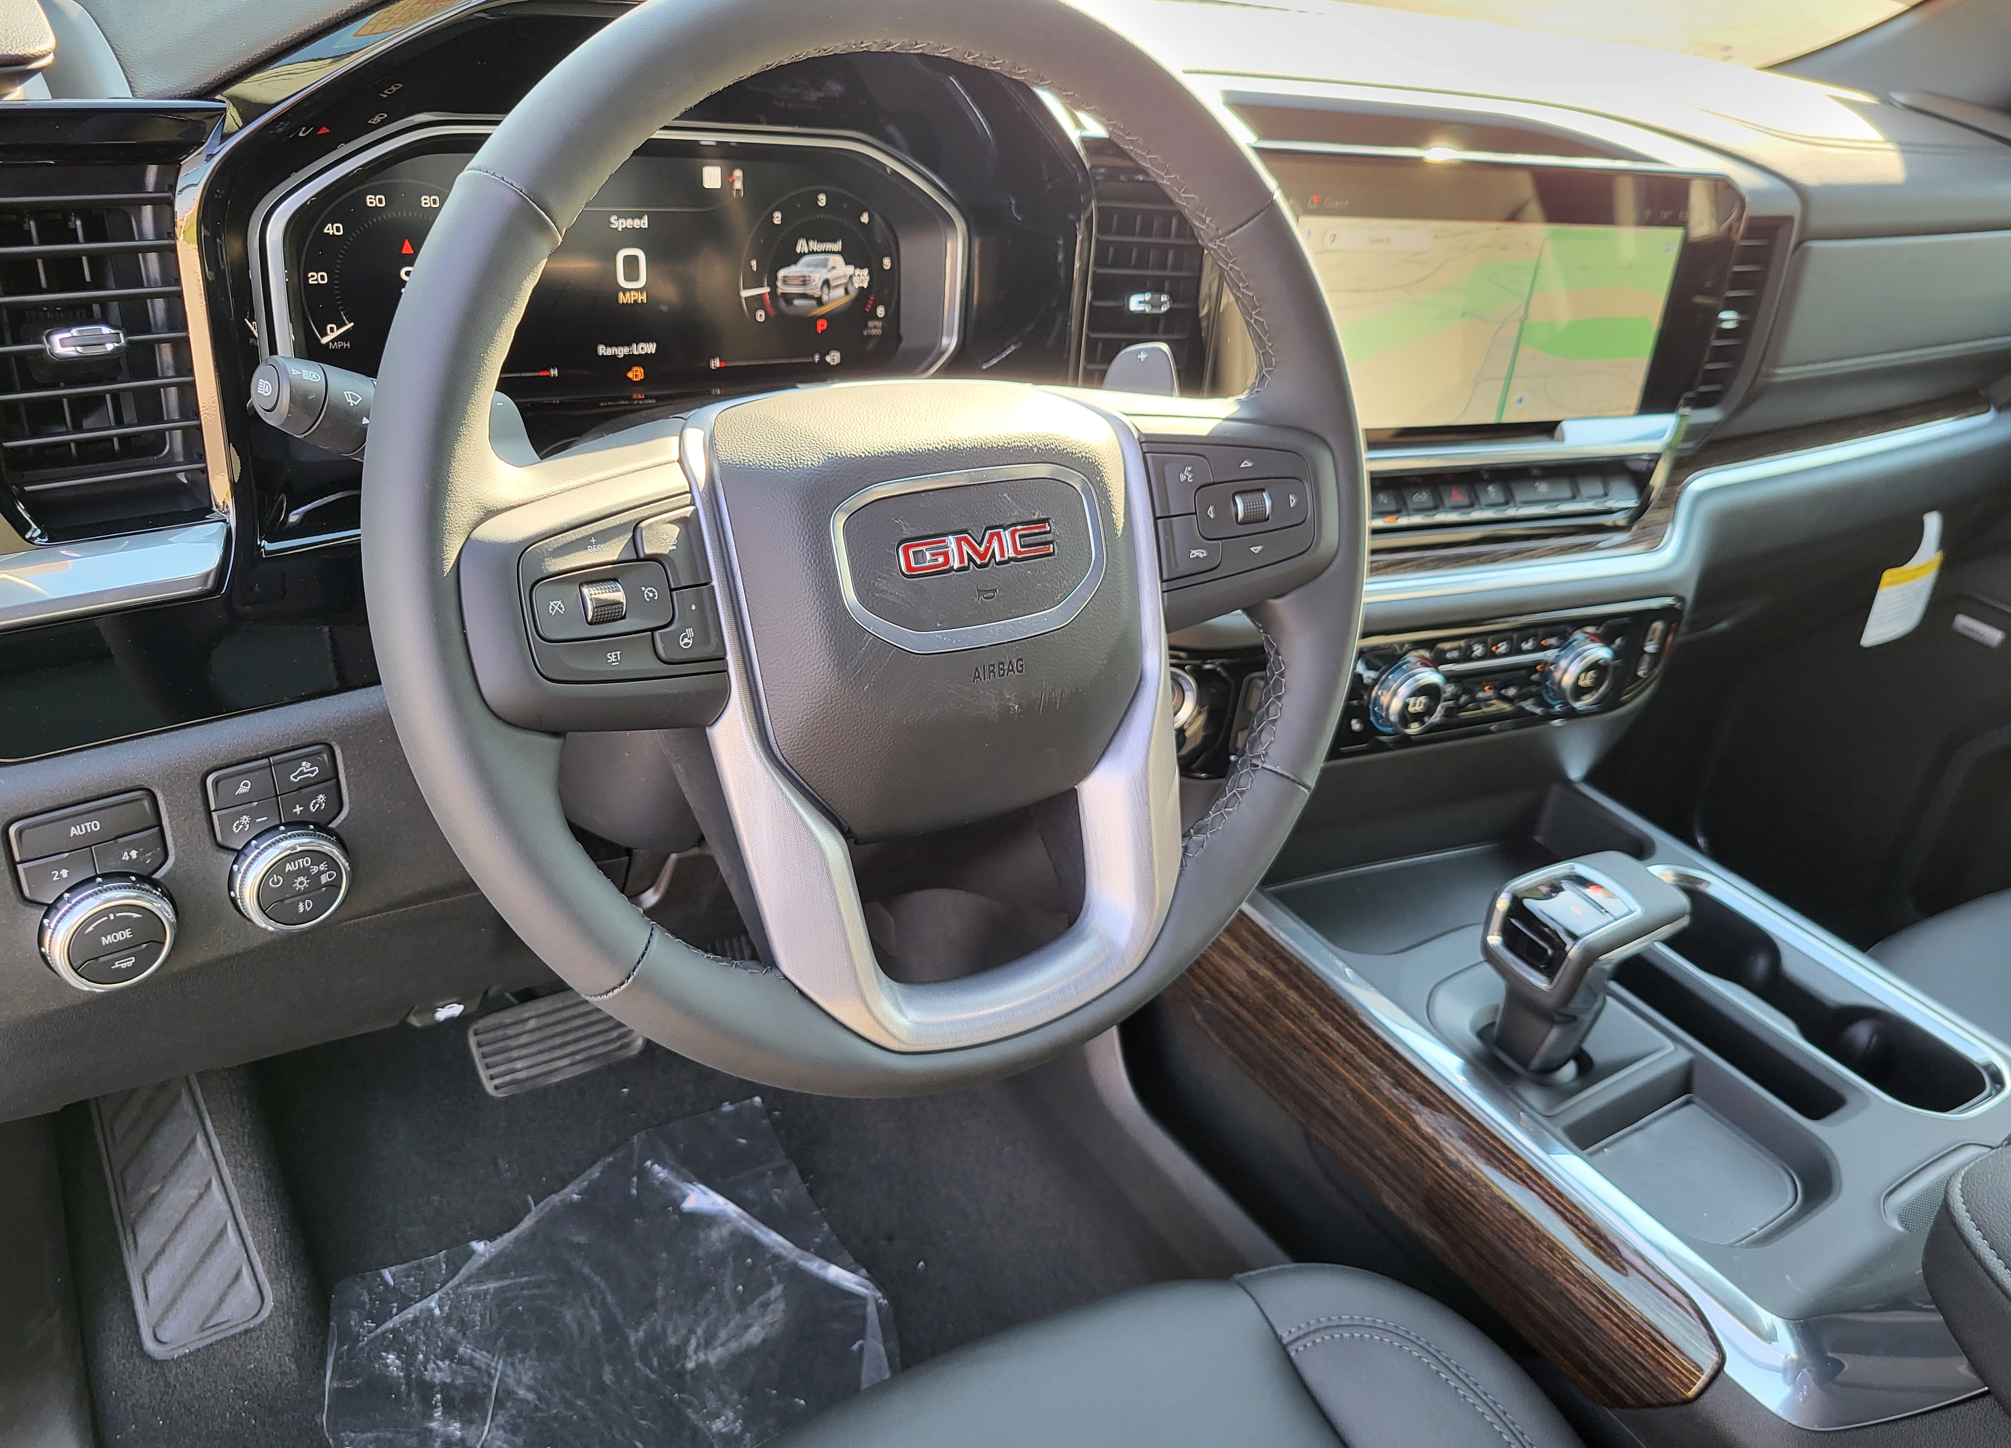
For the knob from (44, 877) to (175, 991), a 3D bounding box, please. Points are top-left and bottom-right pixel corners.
[{"bbox_3d":[-0.348,0.084,0.591,0.049,0.049,0.017,-17,22,-37],"label":"knob"}]

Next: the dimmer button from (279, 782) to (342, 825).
[{"bbox_3d":[-0.294,0.035,0.641,0.024,0.018,0.008,-17,22,-37],"label":"dimmer button"}]

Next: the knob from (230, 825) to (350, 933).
[{"bbox_3d":[-0.283,0.063,0.603,0.046,0.046,0.018,-18,28,-40],"label":"knob"}]

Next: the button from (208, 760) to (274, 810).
[{"bbox_3d":[-0.298,0.023,0.588,0.025,0.016,0.008,-18,28,-40],"label":"button"}]

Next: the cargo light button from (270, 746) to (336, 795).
[{"bbox_3d":[-0.296,0.018,0.635,0.025,0.017,0.008,-17,22,-37],"label":"cargo light button"}]

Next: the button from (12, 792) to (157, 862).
[{"bbox_3d":[-0.338,0.037,0.554,0.047,0.015,0.008,-18,28,-40],"label":"button"}]

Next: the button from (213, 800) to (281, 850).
[{"bbox_3d":[-0.313,0.041,0.626,0.025,0.019,0.008,-17,22,-37],"label":"button"}]

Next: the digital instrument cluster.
[{"bbox_3d":[-0.168,-0.208,0.692,0.318,0.120,0.040,-11,25,-30],"label":"digital instrument cluster"}]

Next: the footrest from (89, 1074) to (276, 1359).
[{"bbox_3d":[-0.539,0.294,0.979,0.072,0.018,0.200,-12,75,-32],"label":"footrest"}]

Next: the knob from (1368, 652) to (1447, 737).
[{"bbox_3d":[0.218,-0.013,0.815,0.044,0.044,0.021,-9,31,-28],"label":"knob"}]

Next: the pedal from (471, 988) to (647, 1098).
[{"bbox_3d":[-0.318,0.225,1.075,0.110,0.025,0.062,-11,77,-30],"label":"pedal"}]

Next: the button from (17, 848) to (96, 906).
[{"bbox_3d":[-0.366,0.059,0.584,0.025,0.019,0.008,-17,22,-37],"label":"button"}]

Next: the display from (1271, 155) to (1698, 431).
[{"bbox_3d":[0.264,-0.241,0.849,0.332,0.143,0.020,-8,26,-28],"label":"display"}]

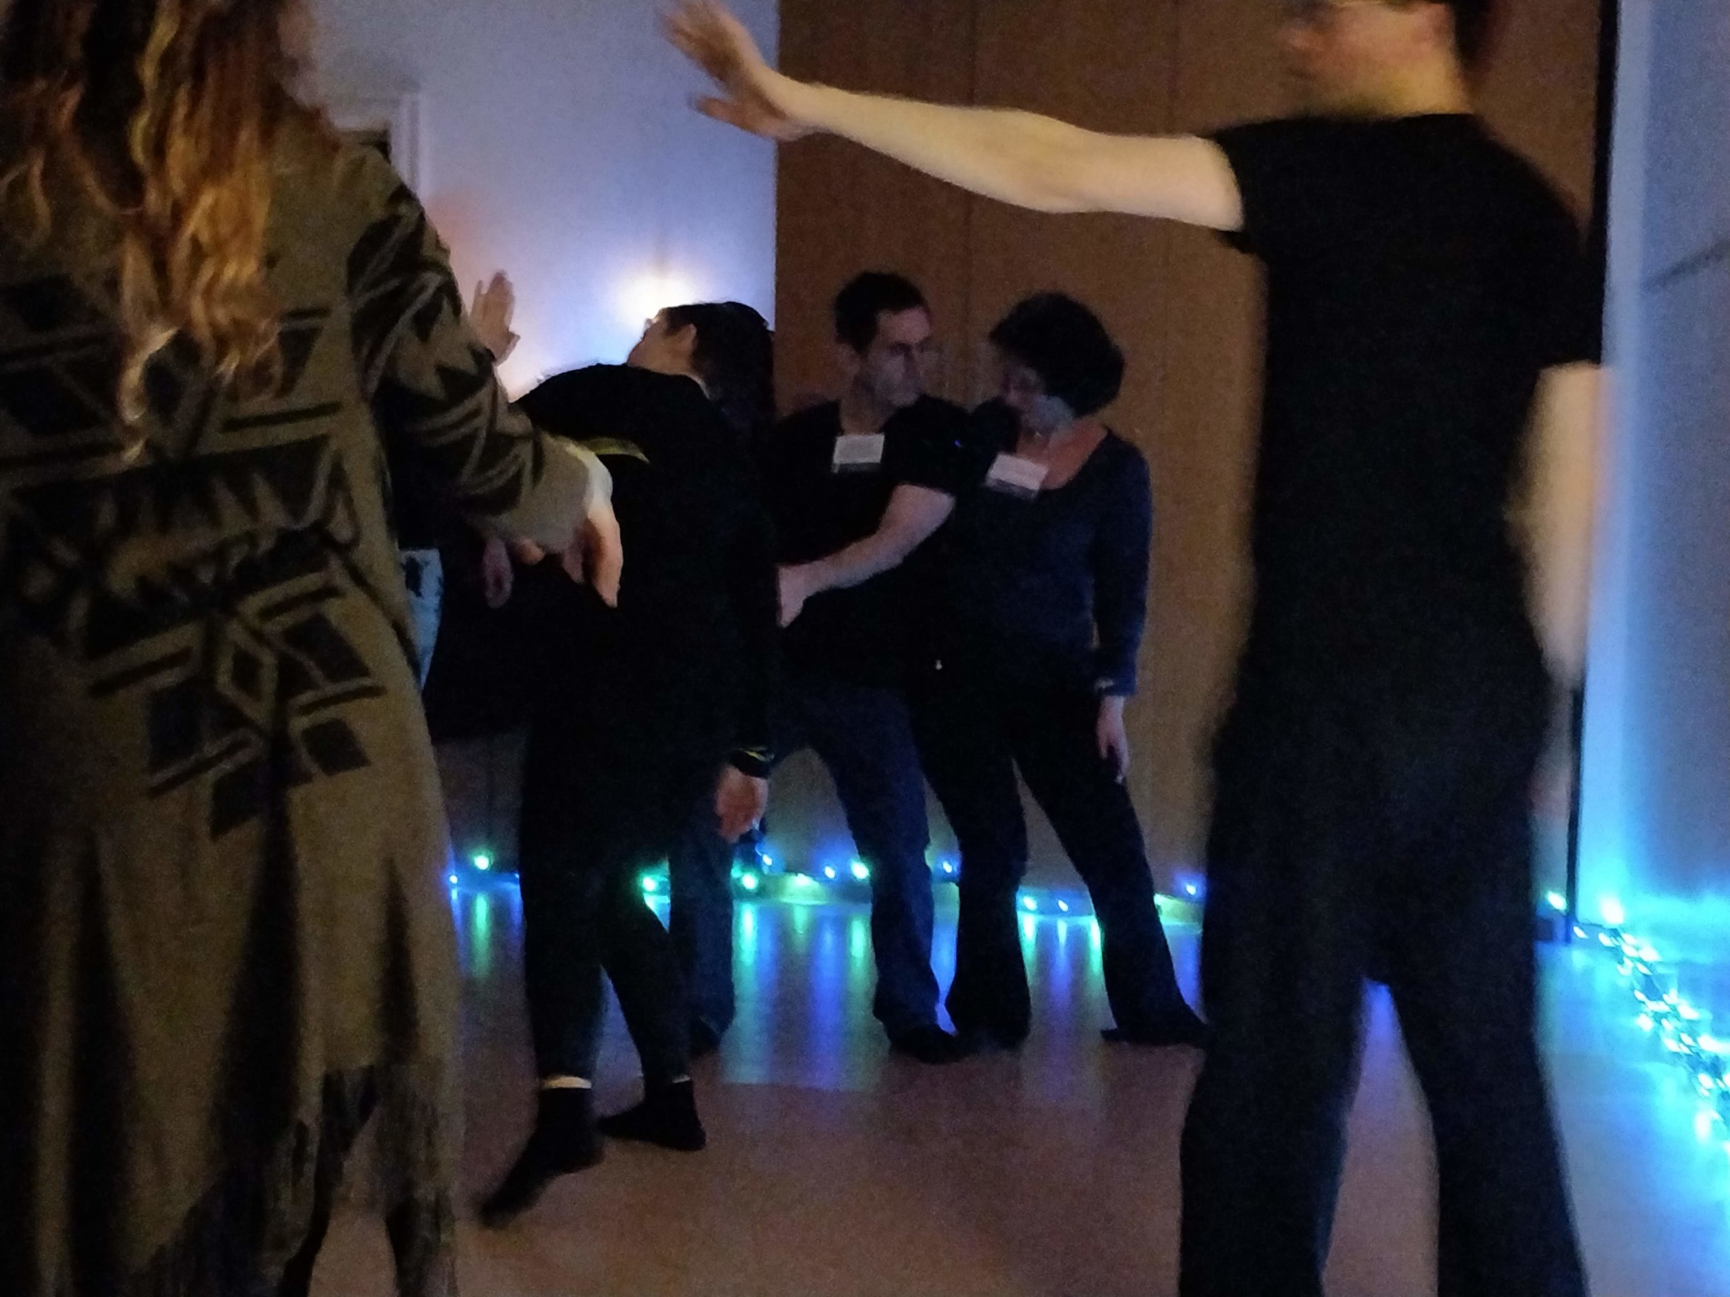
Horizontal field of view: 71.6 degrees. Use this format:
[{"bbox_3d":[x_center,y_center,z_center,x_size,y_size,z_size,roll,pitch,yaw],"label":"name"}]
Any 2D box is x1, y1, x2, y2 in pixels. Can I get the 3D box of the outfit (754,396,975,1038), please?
[{"bbox_3d":[-0.062,0.148,2.550,0.580,1.360,0.420,1,3,12],"label":"outfit"}]

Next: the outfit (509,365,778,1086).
[{"bbox_3d":[-0.396,0.134,2.100,0.480,1.270,0.480,2,3,28],"label":"outfit"}]

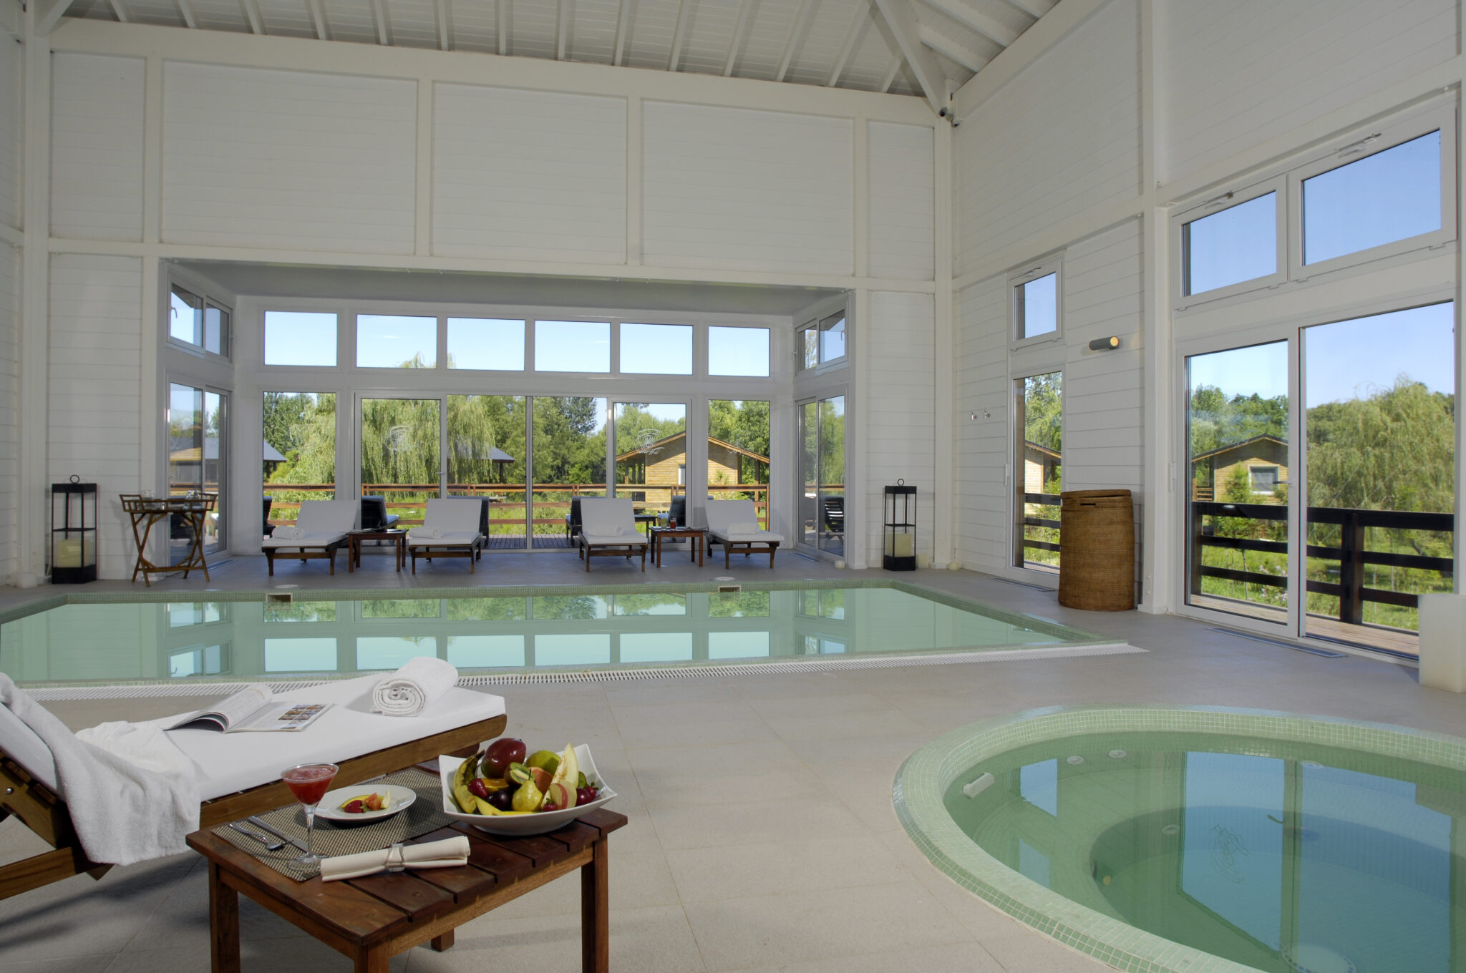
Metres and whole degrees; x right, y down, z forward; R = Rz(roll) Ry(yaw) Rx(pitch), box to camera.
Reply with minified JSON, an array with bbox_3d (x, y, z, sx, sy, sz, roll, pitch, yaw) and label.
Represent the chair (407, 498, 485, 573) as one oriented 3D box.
[{"bbox_3d":[-3.312,0.558,9.999,0.678,0.758,1.823,0,1,-14],"label":"chair"}]

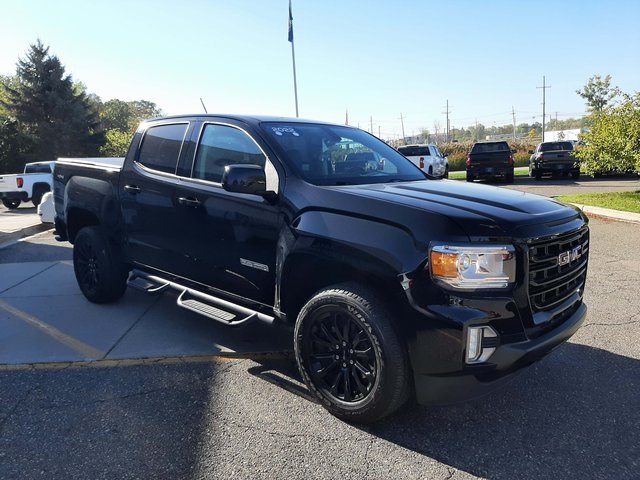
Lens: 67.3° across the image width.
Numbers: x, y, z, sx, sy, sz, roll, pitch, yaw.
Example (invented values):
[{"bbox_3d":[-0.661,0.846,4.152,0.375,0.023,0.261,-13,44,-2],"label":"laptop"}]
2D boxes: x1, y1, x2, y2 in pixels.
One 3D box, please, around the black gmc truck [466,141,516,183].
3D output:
[{"bbox_3d":[8.276,-3.836,23.116,2.060,1.920,5.880,2,10,20],"label":"black gmc truck"}]

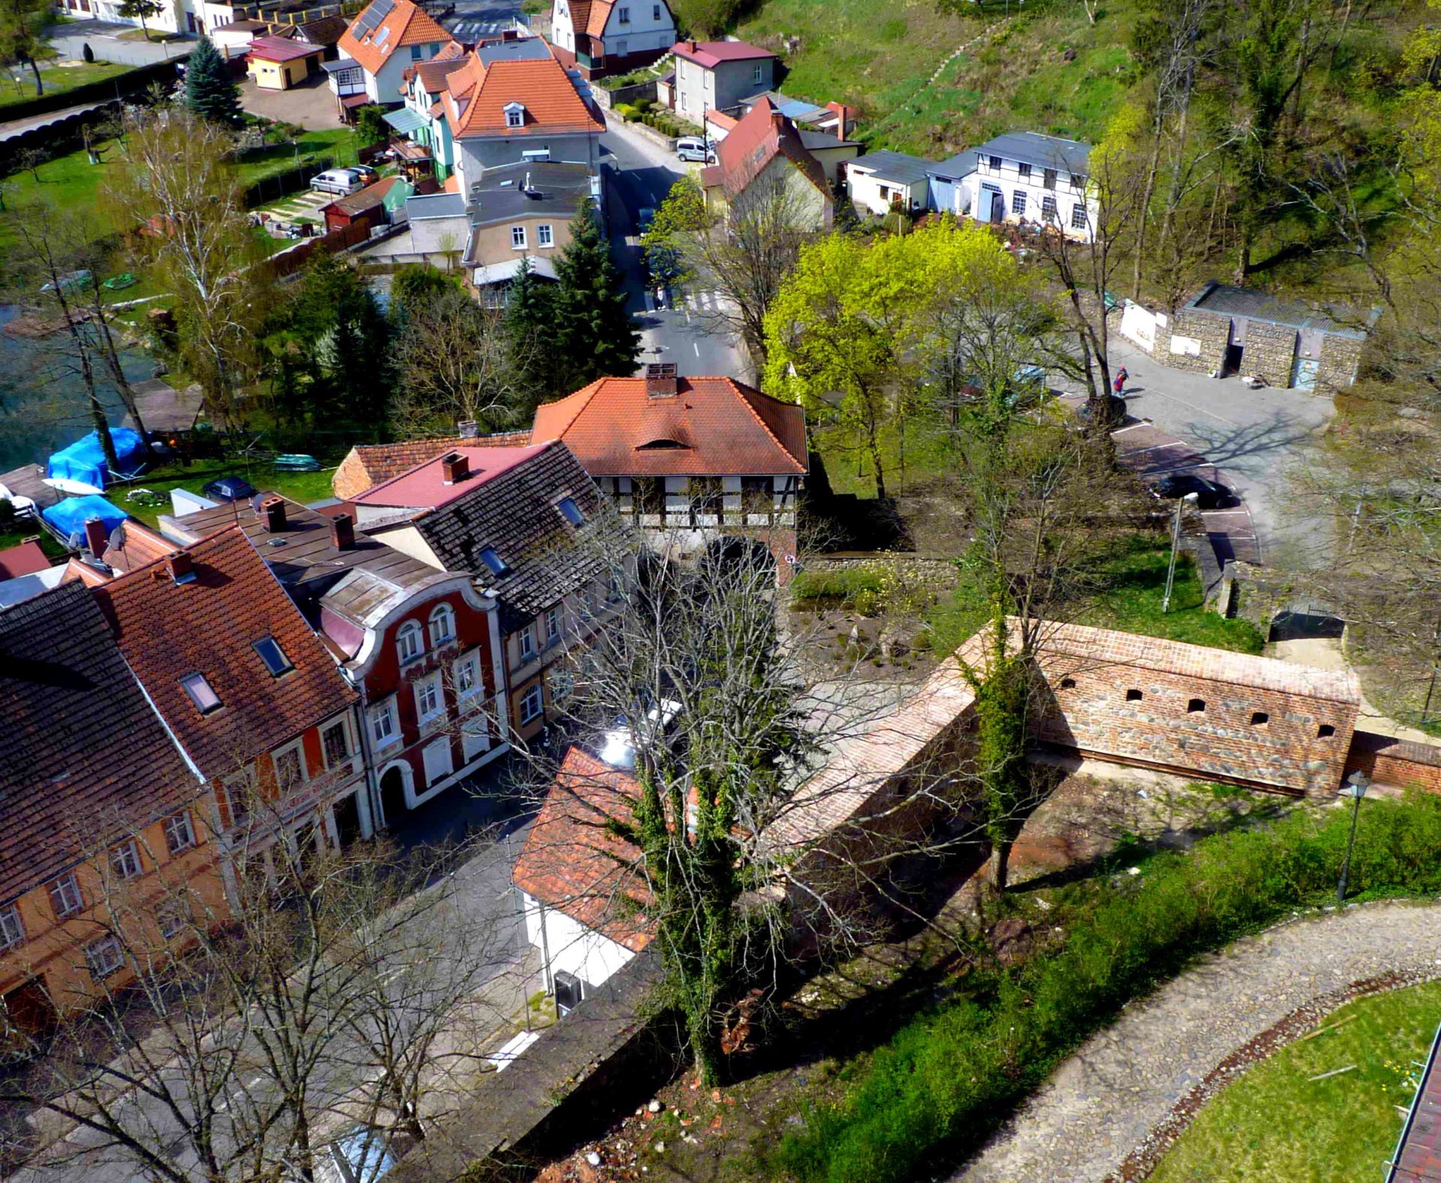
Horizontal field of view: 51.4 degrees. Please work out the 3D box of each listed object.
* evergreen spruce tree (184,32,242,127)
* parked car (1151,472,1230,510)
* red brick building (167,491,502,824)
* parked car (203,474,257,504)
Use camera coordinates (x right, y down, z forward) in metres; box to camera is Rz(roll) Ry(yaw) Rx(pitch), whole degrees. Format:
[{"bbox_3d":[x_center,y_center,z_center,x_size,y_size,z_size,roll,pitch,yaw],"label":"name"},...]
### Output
[{"bbox_3d":[-48.474,-48.076,140.760,5.000,8.200,5.000,0,32,0],"label":"evergreen spruce tree"},{"bbox_3d":[24.228,-5.171,76.083,4.100,1.420,1.750,0,31,0],"label":"parked car"},{"bbox_3d":[-15.716,1.411,60.386,13.200,9.500,6.800,25,40,34],"label":"red brick building"},{"bbox_3d":[-28.370,-5.860,86.650,3.650,1.420,1.630,22,38,32],"label":"parked car"}]

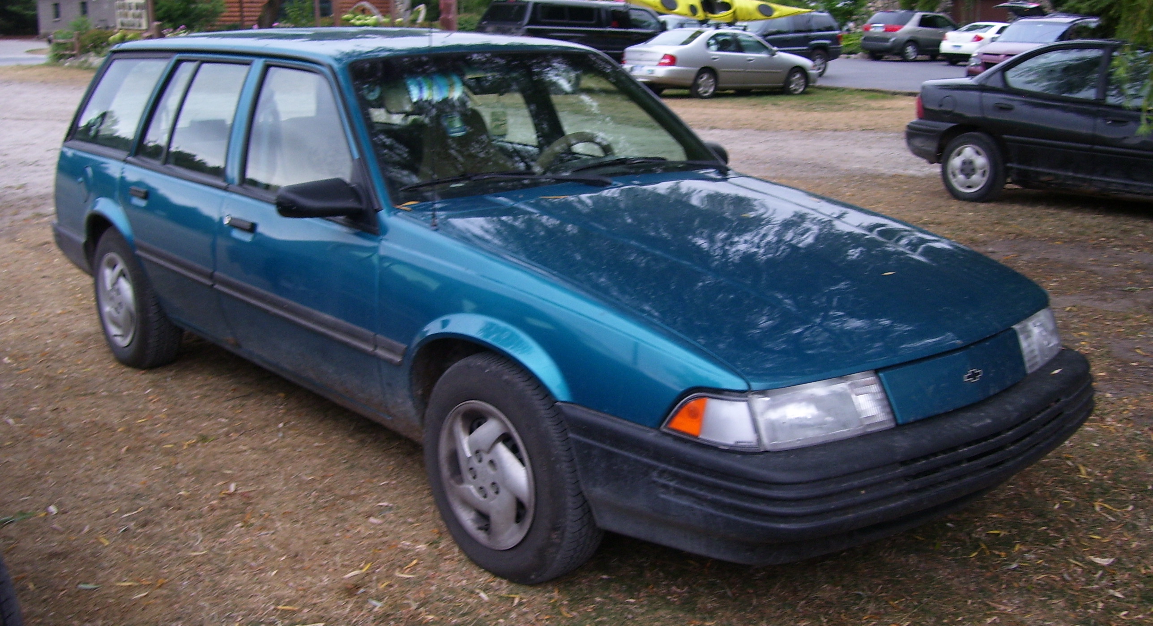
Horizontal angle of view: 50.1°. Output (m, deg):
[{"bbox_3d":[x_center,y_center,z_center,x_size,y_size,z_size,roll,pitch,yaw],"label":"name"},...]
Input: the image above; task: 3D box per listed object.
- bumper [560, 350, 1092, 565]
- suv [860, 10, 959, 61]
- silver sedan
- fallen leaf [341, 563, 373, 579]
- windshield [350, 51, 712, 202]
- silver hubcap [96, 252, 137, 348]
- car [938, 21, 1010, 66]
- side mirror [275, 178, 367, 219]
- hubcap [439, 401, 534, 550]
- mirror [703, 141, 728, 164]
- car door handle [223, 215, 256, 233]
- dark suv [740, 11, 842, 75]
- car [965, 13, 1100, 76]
[{"bbox_3d":[0.807,0.281,3.173,1.660,0.300,0.680,-12,18,-39],"label":"bumper"},{"bbox_3d":[12.761,-10.265,45.491,4.740,1.750,1.870,-9,16,-31],"label":"suv"},{"bbox_3d":[3.231,-5.435,26.672,4.655,1.420,1.755,-9,16,-35],"label":"silver sedan"},{"bbox_3d":[-0.592,0.692,3.339,0.030,0.012,0.110,9,17,32],"label":"fallen leaf"},{"bbox_3d":[-0.138,-0.634,3.987,1.340,0.110,0.700,-12,56,-38],"label":"windshield"},{"bbox_3d":[-1.897,-0.054,5.116,0.060,0.400,0.400,-12,18,-39],"label":"silver hubcap"},{"bbox_3d":[14.546,-9.259,42.300,4.750,1.450,1.790,-8,16,-30],"label":"car"},{"bbox_3d":[-0.687,-0.311,3.305,0.205,0.100,0.115,-12,18,-38],"label":"side mirror"},{"bbox_3d":[-0.224,0.420,3.219,0.060,0.400,0.400,-12,19,-41],"label":"hubcap"},{"bbox_3d":[0.540,-0.605,4.636,0.190,0.120,0.150,-12,18,-39],"label":"mirror"},{"bbox_3d":[-1.061,-0.284,3.881,0.035,0.038,0.165,-12,18,-38],"label":"car door handle"},{"bbox_3d":[4.841,-6.930,31.877,4.500,1.680,1.790,-12,18,-39],"label":"dark suv"},{"bbox_3d":[11.425,-6.565,30.500,1.860,1.700,4.650,13,19,42],"label":"car"}]

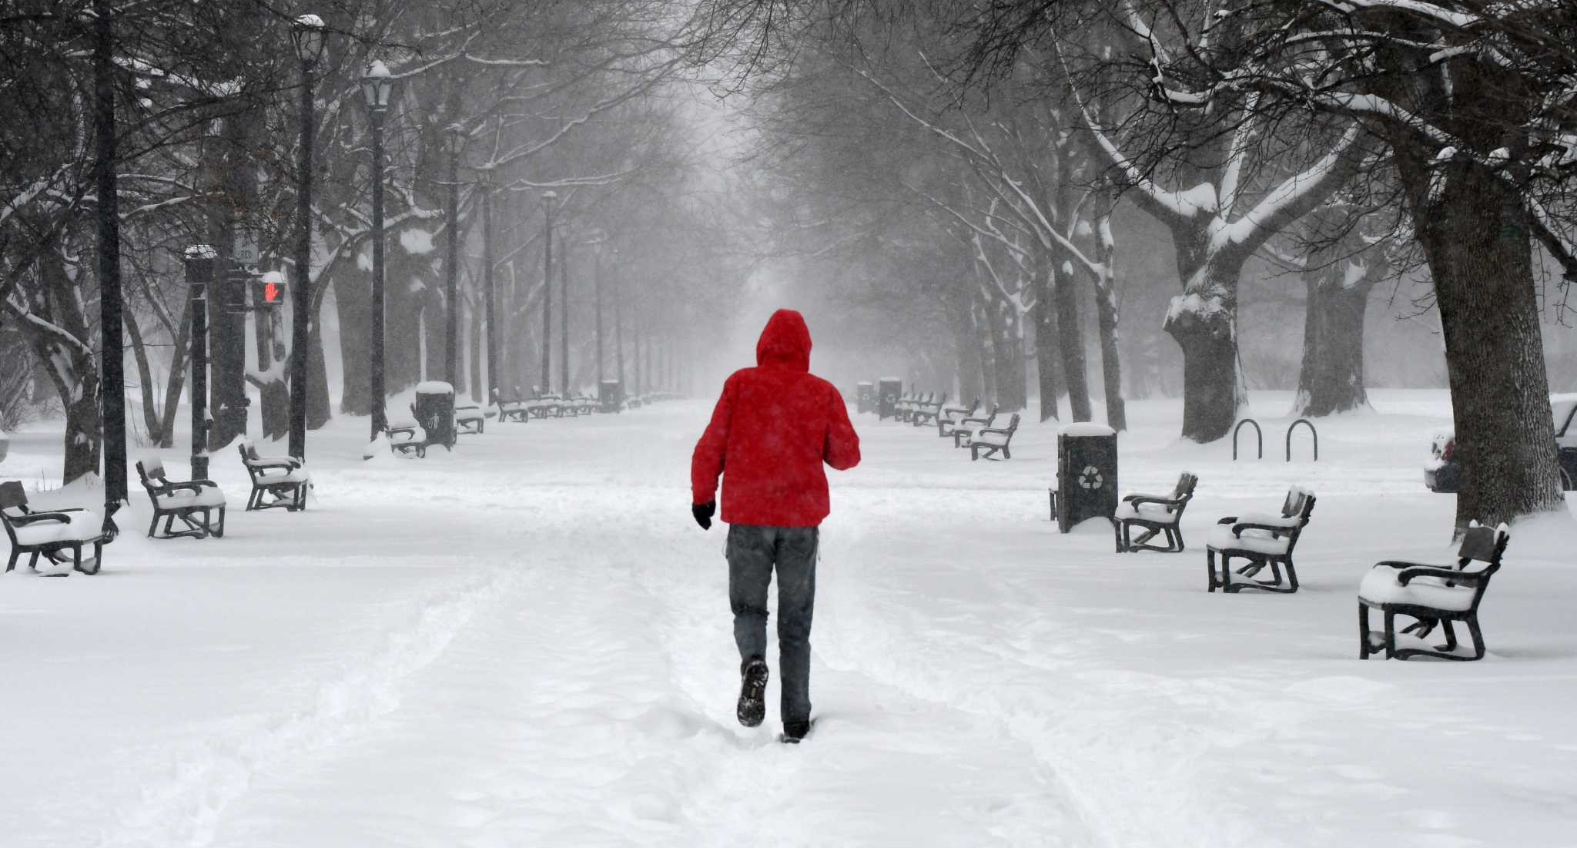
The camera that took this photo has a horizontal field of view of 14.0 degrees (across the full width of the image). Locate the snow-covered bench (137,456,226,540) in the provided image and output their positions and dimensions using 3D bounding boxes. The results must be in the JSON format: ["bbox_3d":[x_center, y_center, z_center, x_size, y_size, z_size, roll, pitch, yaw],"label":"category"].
[{"bbox_3d":[-5.871,0.716,62.300,0.700,0.800,1.700,0,0,0],"label":"snow-covered bench"}]

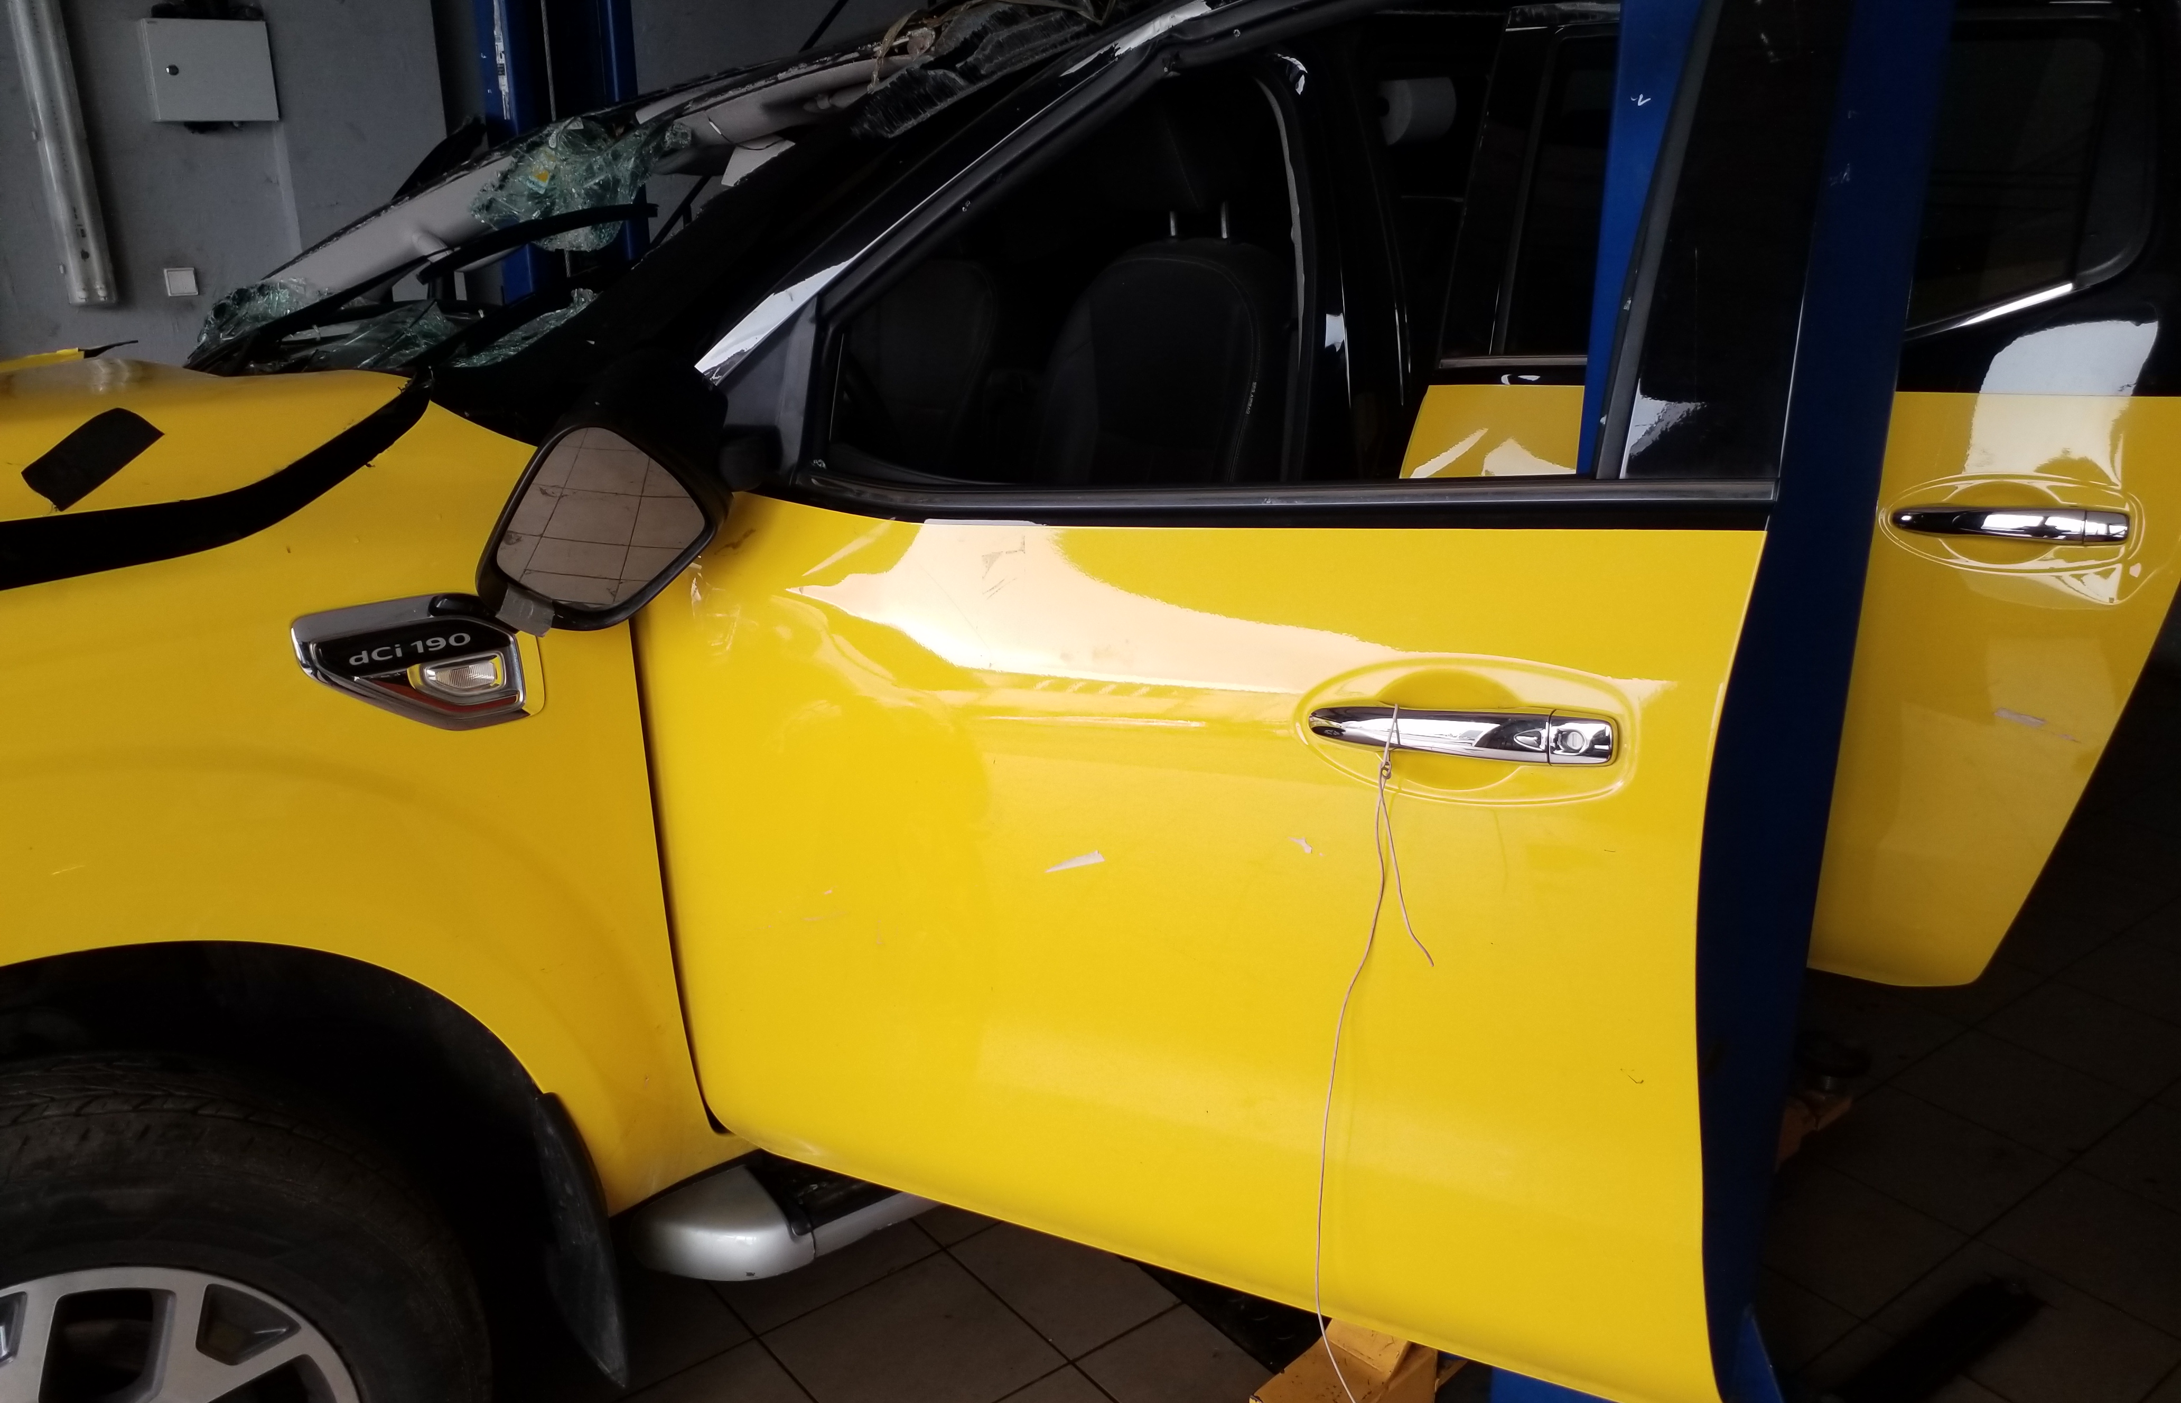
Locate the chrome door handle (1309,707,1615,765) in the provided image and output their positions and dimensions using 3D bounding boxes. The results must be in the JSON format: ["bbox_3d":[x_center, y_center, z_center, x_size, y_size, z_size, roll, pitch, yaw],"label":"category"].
[{"bbox_3d":[0.289,0.026,1.335,0.236,0.037,0.037,4,19,27],"label":"chrome door handle"}]

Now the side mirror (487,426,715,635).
[{"bbox_3d":[-0.430,-0.178,1.500,0.175,0.190,0.120,25,25,-28],"label":"side mirror"}]

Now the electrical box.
[{"bbox_3d":[-2.588,-1.849,4.995,0.315,0.280,0.120,-14,23,-35],"label":"electrical box"}]

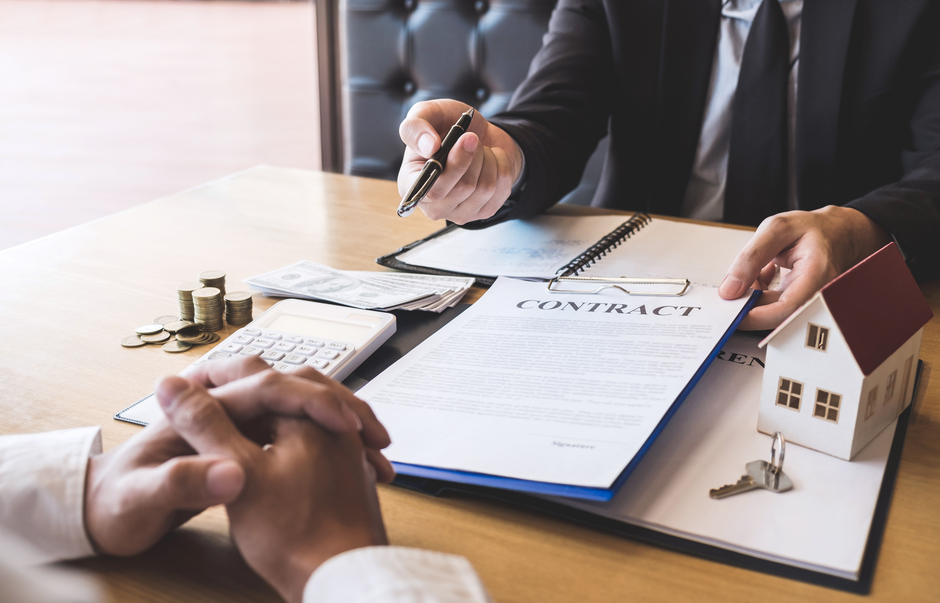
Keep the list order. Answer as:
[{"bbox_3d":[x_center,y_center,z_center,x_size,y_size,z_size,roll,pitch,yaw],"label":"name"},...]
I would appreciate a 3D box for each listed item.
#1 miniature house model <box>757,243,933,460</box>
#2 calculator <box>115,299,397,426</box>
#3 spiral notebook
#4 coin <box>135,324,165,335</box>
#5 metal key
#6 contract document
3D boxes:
[{"bbox_3d":[0.243,0.028,0.711,0.069,0.104,0.106,15,25,38],"label":"miniature house model"},{"bbox_3d":[-0.141,0.039,0.845,0.111,0.017,0.188,7,21,22],"label":"calculator"},{"bbox_3d":[0.138,-0.053,1.105,0.368,0.017,0.237,9,22,25],"label":"spiral notebook"},{"bbox_3d":[-0.267,0.023,0.912,0.024,0.003,0.024,-1,20,0],"label":"coin"},{"bbox_3d":[0.160,0.098,0.643,0.049,0.026,0.036,-8,21,-21],"label":"metal key"},{"bbox_3d":[0.046,0.038,0.735,0.222,0.017,0.312,3,21,28],"label":"contract document"}]

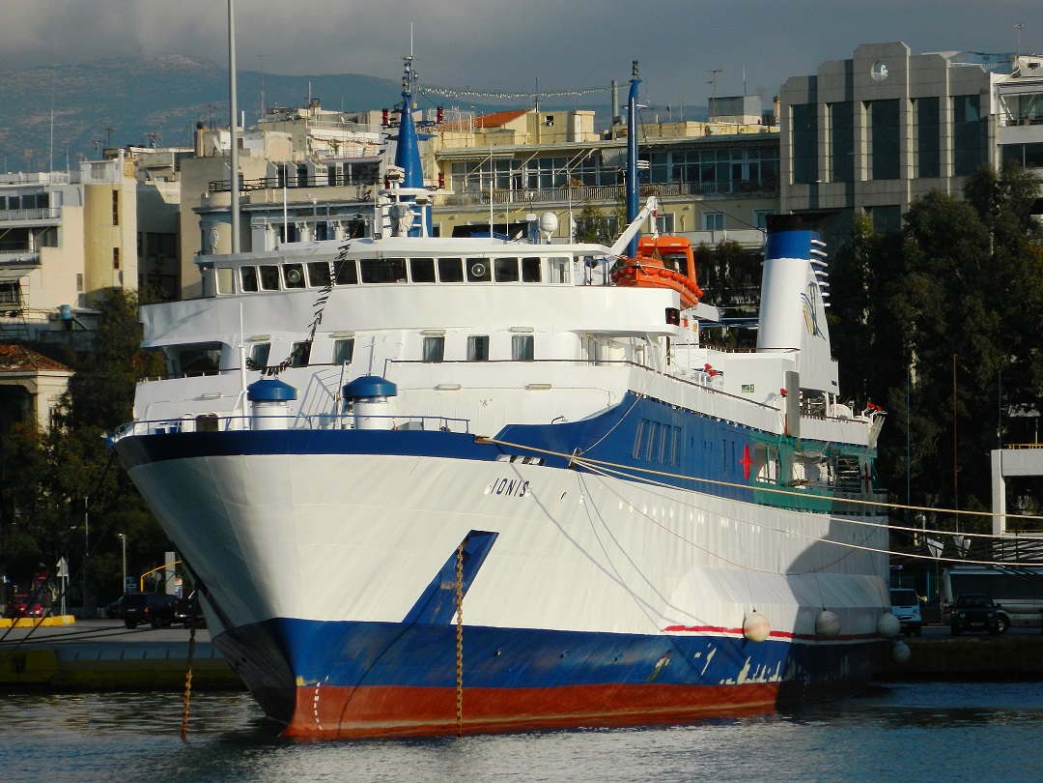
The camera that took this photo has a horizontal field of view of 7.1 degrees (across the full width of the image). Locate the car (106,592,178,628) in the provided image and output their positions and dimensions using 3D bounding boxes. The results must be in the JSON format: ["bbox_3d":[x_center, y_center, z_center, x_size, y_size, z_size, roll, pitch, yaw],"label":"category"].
[{"bbox_3d":[-17.283,10.361,395.000,4.300,1.700,1.760,1,-2,-45],"label":"car"}]

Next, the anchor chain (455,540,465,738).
[{"bbox_3d":[-1.717,6.861,232.000,0.140,5.400,0.140,0,-1,0],"label":"anchor chain"}]

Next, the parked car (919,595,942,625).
[{"bbox_3d":[20.407,10.837,415.000,4.200,1.460,1.720,0,-1,0],"label":"parked car"}]

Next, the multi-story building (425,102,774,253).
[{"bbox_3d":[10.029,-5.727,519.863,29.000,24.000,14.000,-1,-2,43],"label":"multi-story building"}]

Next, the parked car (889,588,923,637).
[{"bbox_3d":[15.911,9.307,352.500,1.840,1.990,4.600,0,-1,-1],"label":"parked car"}]

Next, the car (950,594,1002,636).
[{"bbox_3d":[19.074,9.403,352.000,1.800,1.770,4.250,0,-1,-4],"label":"car"}]

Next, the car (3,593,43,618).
[{"bbox_3d":[-25.931,11.388,438.000,1.700,1.480,4.000,0,-1,-14],"label":"car"}]

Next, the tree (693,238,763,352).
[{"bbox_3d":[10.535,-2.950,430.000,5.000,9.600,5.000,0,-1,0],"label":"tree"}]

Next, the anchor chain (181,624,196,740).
[{"bbox_3d":[-9.194,8.030,231.000,0.160,3.200,0.160,5,0,0],"label":"anchor chain"}]

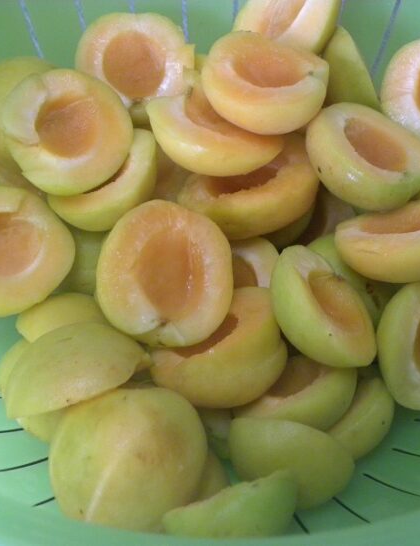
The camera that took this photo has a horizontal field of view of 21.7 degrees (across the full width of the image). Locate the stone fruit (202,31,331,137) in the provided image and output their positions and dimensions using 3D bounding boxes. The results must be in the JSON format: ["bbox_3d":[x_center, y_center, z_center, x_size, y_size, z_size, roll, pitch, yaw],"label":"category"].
[{"bbox_3d":[0.018,-0.059,0.365,0.043,0.022,0.049,-11,38,-18],"label":"stone fruit"}]

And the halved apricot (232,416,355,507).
[{"bbox_3d":[0.021,0.057,0.306,0.038,0.043,0.019,17,74,0],"label":"halved apricot"}]

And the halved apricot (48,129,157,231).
[{"bbox_3d":[-0.037,-0.031,0.378,0.043,0.023,0.043,-22,44,1],"label":"halved apricot"}]

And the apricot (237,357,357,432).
[{"bbox_3d":[0.030,0.042,0.360,0.043,0.021,0.040,-23,27,1],"label":"apricot"}]

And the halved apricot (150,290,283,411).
[{"bbox_3d":[0.006,0.028,0.355,0.044,0.024,0.042,-22,27,0],"label":"halved apricot"}]

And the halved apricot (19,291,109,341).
[{"bbox_3d":[-0.044,0.020,0.355,0.043,0.023,0.042,-2,49,2],"label":"halved apricot"}]

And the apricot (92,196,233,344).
[{"bbox_3d":[-0.015,0.002,0.342,0.042,0.022,0.044,1,78,-5],"label":"apricot"}]

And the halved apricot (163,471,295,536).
[{"bbox_3d":[0.009,0.078,0.340,0.043,0.040,0.021,-22,92,0],"label":"halved apricot"}]

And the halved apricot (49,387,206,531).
[{"bbox_3d":[-0.026,0.057,0.328,0.048,0.024,0.048,0,83,1],"label":"halved apricot"}]

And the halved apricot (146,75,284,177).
[{"bbox_3d":[0.001,-0.044,0.355,0.048,0.020,0.046,15,36,-4],"label":"halved apricot"}]

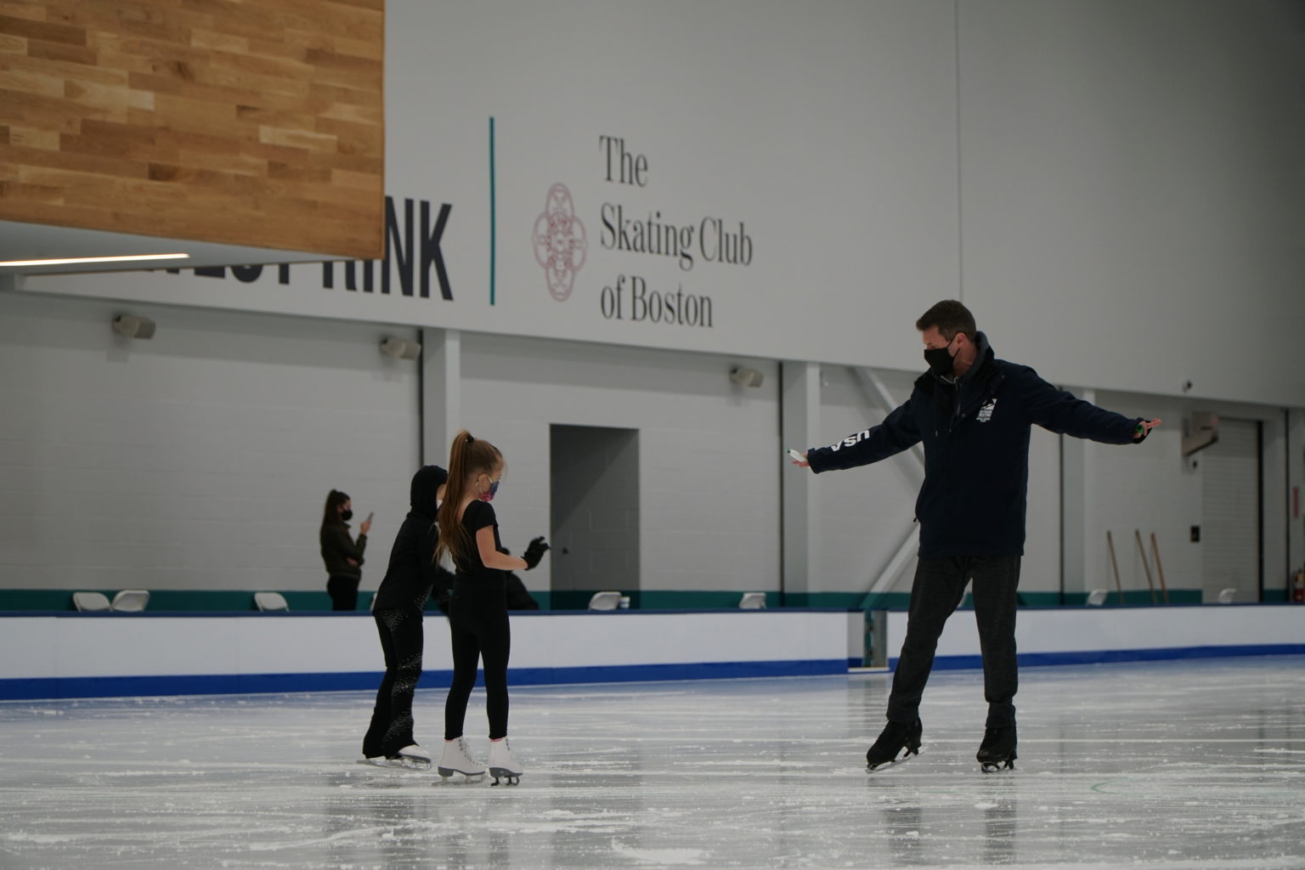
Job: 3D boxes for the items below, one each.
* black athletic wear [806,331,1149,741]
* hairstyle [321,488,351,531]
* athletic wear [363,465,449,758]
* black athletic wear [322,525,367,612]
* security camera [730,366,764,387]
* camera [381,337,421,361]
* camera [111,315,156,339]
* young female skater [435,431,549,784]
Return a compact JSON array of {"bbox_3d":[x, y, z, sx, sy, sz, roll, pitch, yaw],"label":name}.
[{"bbox_3d":[1.275,0.397,18.080,1.380,1.610,0.520,-1,-2,25],"label":"black athletic wear"},{"bbox_3d":[-2.721,0.643,39.500,0.250,0.360,0.190,-1,-2,20],"label":"hairstyle"},{"bbox_3d":[-0.963,0.701,18.300,0.420,1.170,0.400,0,-2,7],"label":"athletic wear"},{"bbox_3d":[-2.651,1.400,39.500,0.370,1.320,0.430,-1,-2,20],"label":"black athletic wear"},{"bbox_3d":[0.973,-0.600,47.500,0.270,0.190,0.280,18,7,29],"label":"security camera"},{"bbox_3d":[-2.292,-0.789,41.900,0.270,0.190,0.280,18,7,29],"label":"camera"},{"bbox_3d":[-4.325,-0.898,38.400,0.270,0.190,0.280,18,7,29],"label":"camera"},{"bbox_3d":[-0.588,0.631,16.850,0.420,1.280,0.370,1,-2,-33],"label":"young female skater"}]

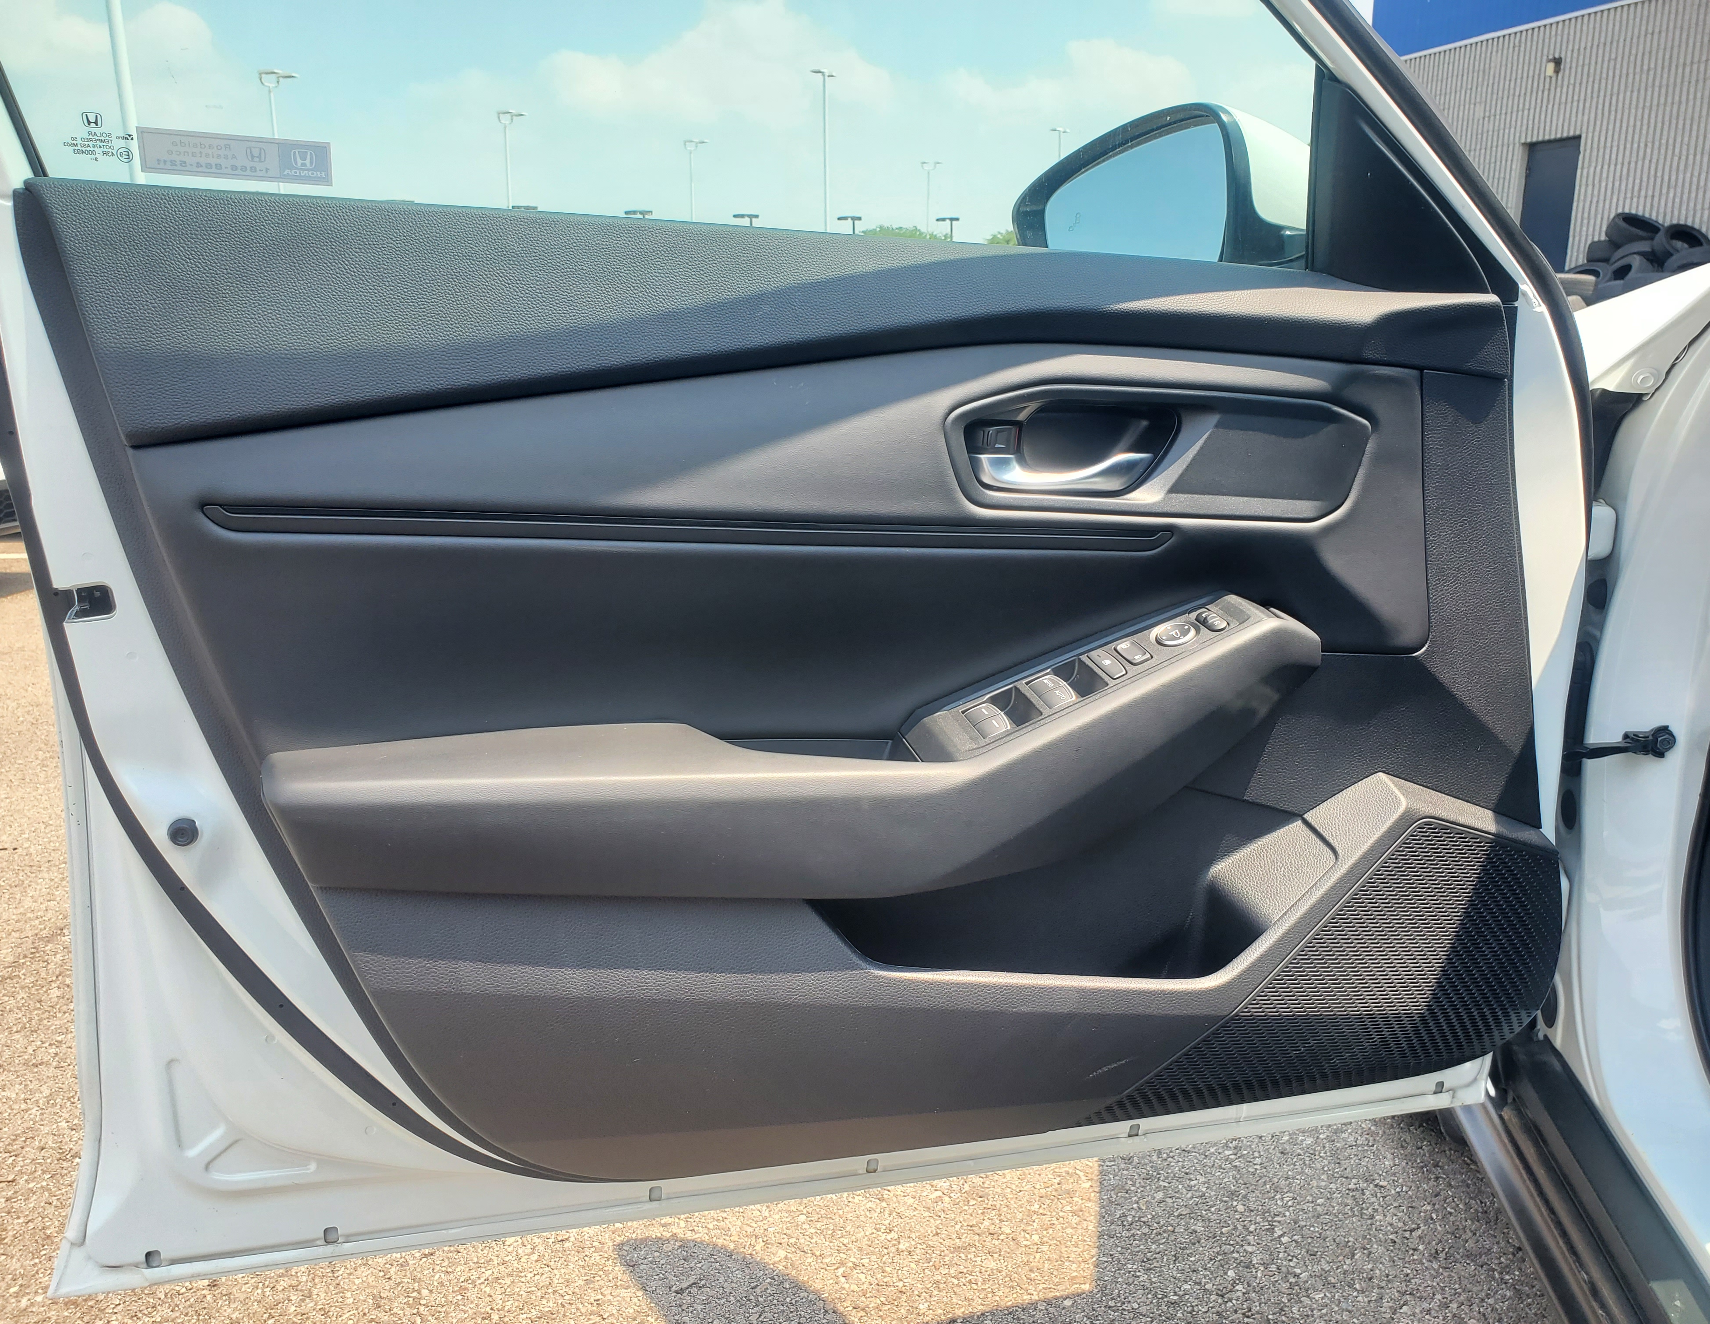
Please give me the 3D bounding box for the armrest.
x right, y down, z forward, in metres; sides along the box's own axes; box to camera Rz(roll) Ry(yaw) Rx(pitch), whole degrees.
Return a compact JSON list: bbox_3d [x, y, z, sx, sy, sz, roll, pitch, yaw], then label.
[{"bbox_3d":[-0.007,0.061,0.795,0.634,0.156,0.095,-4,14,-11],"label":"armrest"}]

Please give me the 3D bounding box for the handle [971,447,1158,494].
[{"bbox_3d":[0.135,-0.120,0.826,0.124,0.026,0.028,-4,14,-11],"label":"handle"}]

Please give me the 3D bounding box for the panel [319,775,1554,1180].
[{"bbox_3d":[0.109,0.226,0.900,0.868,0.278,0.100,-4,14,-11],"label":"panel"}]

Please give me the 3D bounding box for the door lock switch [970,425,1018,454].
[{"bbox_3d":[0.087,-0.137,0.818,0.035,0.021,0.015,-4,14,-11],"label":"door lock switch"}]

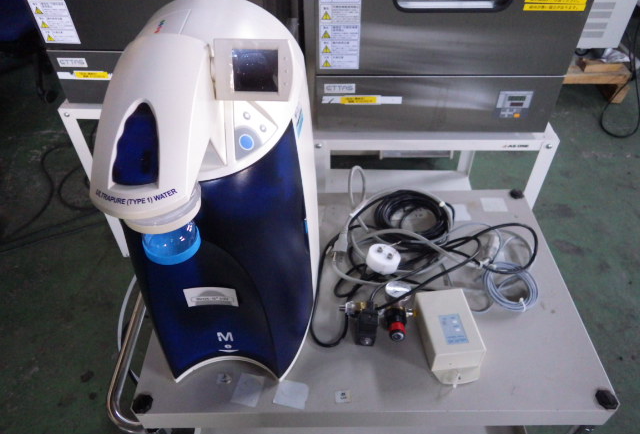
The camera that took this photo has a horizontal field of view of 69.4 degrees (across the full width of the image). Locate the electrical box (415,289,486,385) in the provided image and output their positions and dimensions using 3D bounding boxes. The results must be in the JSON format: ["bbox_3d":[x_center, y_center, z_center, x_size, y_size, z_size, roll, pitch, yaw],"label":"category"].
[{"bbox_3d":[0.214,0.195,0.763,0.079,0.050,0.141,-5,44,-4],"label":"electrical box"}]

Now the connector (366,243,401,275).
[{"bbox_3d":[0.121,0.080,0.882,0.062,0.028,0.062,4,38,-4],"label":"connector"}]

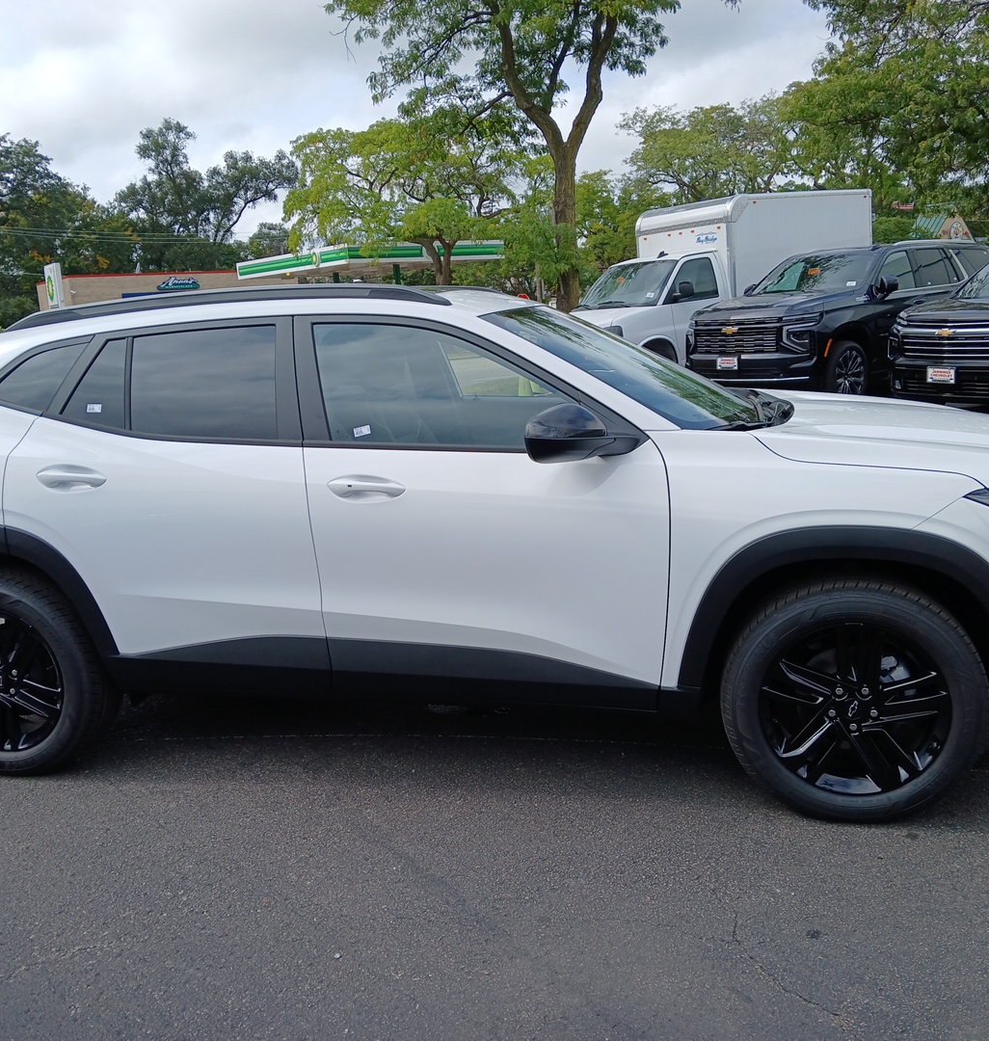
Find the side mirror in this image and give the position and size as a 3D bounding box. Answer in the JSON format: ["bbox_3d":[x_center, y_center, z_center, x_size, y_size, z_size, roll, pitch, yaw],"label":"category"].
[{"bbox_3d":[0.227,-0.243,2.824,0.270,0.168,0.240,0,11,13],"label":"side mirror"}]

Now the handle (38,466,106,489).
[{"bbox_3d":[-1.321,-0.131,3.254,0.241,0.079,0.055,0,11,13],"label":"handle"}]

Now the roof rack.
[{"bbox_3d":[-0.909,-0.696,3.379,1.600,0.095,0.085,0,11,13],"label":"roof rack"}]

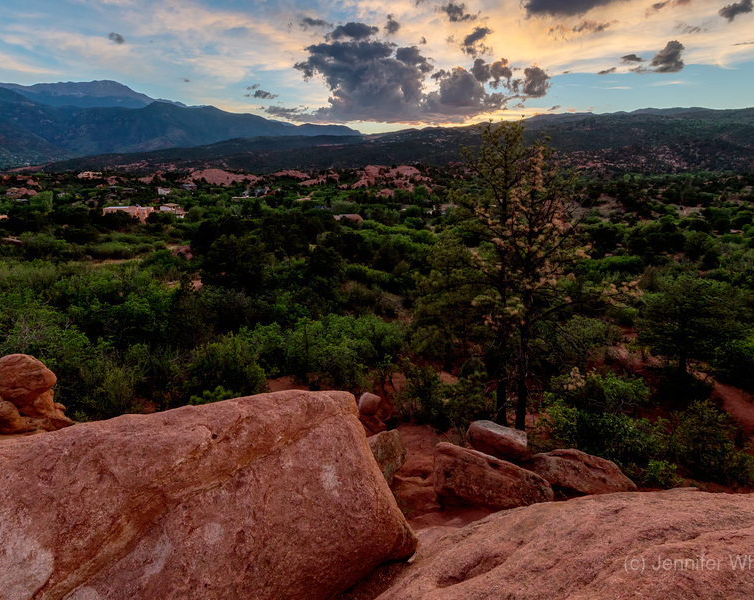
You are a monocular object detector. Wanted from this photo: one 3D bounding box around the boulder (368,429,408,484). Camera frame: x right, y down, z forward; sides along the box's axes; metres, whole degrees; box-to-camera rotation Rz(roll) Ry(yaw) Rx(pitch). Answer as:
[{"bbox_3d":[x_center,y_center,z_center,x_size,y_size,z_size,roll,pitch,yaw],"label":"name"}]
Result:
[{"bbox_3d":[0.129,3.123,7.500,0.955,1.090,0.811,0,21,1],"label":"boulder"}]

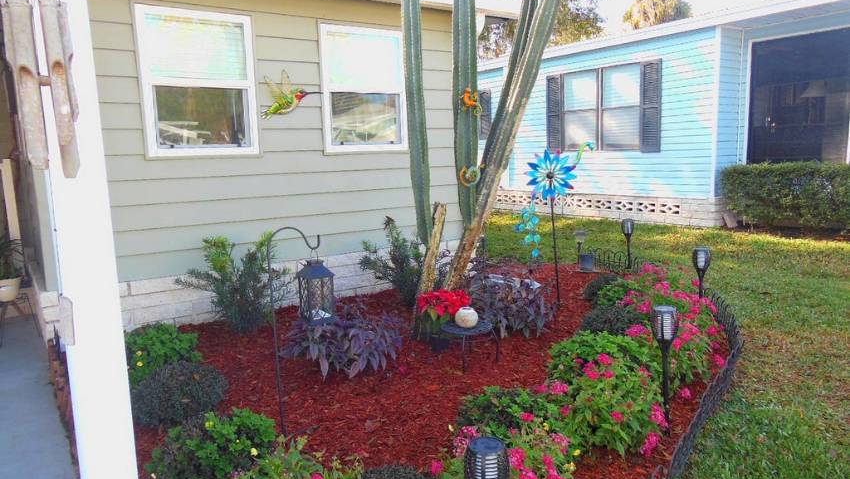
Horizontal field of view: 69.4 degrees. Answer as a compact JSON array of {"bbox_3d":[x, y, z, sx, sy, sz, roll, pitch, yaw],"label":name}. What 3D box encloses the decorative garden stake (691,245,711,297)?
[{"bbox_3d":[1.881,0.351,4.176,0.122,0.620,0.122,2,9,24],"label":"decorative garden stake"}]

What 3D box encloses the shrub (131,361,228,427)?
[{"bbox_3d":[-1.208,0.728,3.017,0.459,0.254,0.459,-5,8,-23],"label":"shrub"}]

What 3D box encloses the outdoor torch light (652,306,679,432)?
[{"bbox_3d":[1.263,0.675,3.180,0.130,0.660,0.130,-1,8,23],"label":"outdoor torch light"}]

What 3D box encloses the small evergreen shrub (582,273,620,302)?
[{"bbox_3d":[1.529,0.413,5.286,0.350,0.200,0.350,1,9,16],"label":"small evergreen shrub"}]

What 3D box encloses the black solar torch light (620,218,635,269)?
[{"bbox_3d":[2.070,0.058,6.242,0.124,0.530,0.124,1,9,18],"label":"black solar torch light"}]

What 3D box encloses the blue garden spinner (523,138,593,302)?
[{"bbox_3d":[1.225,-0.132,5.600,0.660,1.490,0.200,1,9,12],"label":"blue garden spinner"}]

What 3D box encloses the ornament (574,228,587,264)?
[{"bbox_3d":[1.671,0.105,6.572,0.125,0.390,0.125,1,9,14],"label":"ornament"}]

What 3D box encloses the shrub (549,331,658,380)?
[{"bbox_3d":[1.053,0.677,3.621,0.640,0.260,0.560,1,9,16],"label":"shrub"}]

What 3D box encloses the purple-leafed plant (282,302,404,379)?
[{"bbox_3d":[-0.485,0.556,3.668,0.725,0.363,0.653,-3,8,-8],"label":"purple-leafed plant"}]

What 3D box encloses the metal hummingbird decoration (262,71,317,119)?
[{"bbox_3d":[-1.200,-1.301,5.522,0.584,0.423,0.080,-7,9,-33],"label":"metal hummingbird decoration"}]

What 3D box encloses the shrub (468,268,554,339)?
[{"bbox_3d":[0.694,0.469,4.910,0.684,0.434,0.600,-1,8,8],"label":"shrub"}]

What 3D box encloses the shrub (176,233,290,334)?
[{"bbox_3d":[-1.574,0.345,5.071,0.930,0.820,0.780,-4,9,-17],"label":"shrub"}]

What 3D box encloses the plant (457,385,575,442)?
[{"bbox_3d":[0.468,0.885,3.170,0.580,0.290,0.480,0,9,8],"label":"plant"}]

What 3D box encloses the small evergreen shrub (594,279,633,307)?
[{"bbox_3d":[1.562,0.437,5.085,0.330,0.210,0.330,1,9,17],"label":"small evergreen shrub"}]

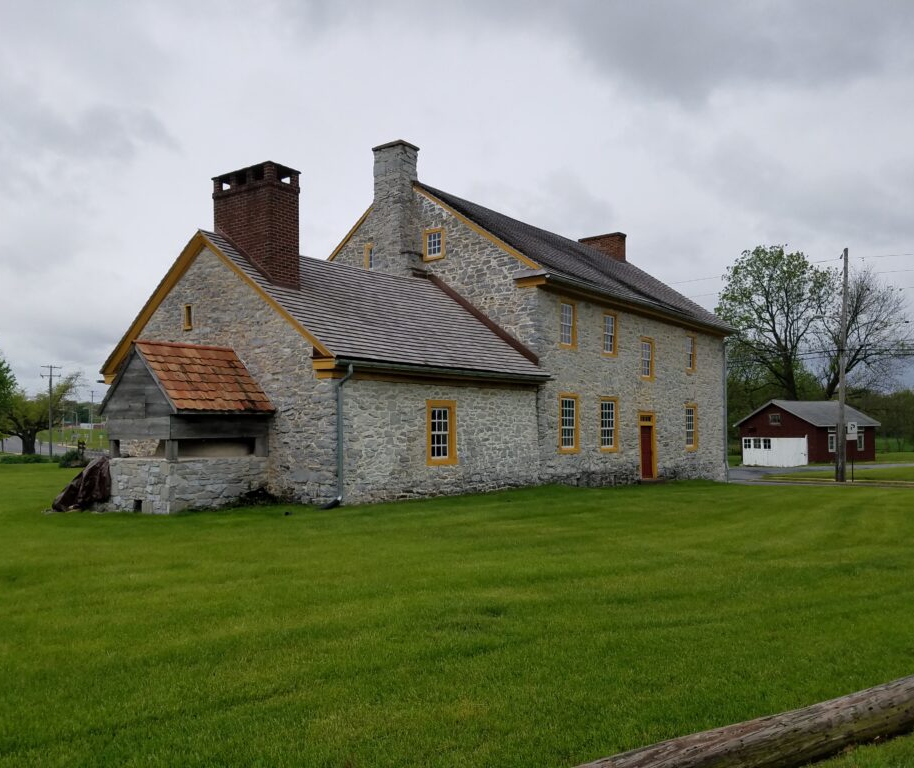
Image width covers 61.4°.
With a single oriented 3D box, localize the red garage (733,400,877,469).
[{"bbox_3d":[27.041,3.778,60.083,8.200,4.750,7.500,2,-5,-32],"label":"red garage"}]

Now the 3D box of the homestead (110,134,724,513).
[{"bbox_3d":[-0.058,-1.934,26.874,10.950,11.050,25.400,-3,-5,38],"label":"homestead"}]

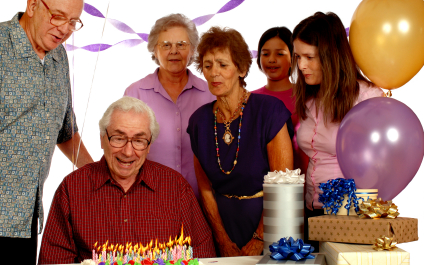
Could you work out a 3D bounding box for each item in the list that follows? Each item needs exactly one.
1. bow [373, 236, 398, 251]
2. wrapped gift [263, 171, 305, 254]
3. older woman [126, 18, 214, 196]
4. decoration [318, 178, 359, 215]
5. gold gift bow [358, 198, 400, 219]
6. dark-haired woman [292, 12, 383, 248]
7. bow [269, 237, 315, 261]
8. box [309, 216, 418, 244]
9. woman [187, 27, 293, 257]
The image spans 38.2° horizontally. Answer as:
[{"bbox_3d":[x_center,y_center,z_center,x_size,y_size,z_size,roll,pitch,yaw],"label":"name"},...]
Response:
[{"bbox_3d":[0.471,0.298,1.660,0.065,0.040,0.065,0,-4,0],"label":"bow"},{"bbox_3d":[0.219,0.254,1.860,0.127,0.282,0.127,0,-4,0],"label":"wrapped gift"},{"bbox_3d":[-0.168,0.339,2.580,0.450,1.680,0.300,0,-4,-7],"label":"older woman"},{"bbox_3d":[0.397,0.201,1.920,0.126,0.120,0.105,0,-4,6],"label":"decoration"},{"bbox_3d":[0.517,0.234,1.900,0.113,0.062,0.113,0,-4,0],"label":"gold gift bow"},{"bbox_3d":[0.455,0.363,2.240,0.440,1.590,0.400,-3,-5,37],"label":"dark-haired woman"},{"bbox_3d":[0.207,0.312,1.640,0.114,0.058,0.114,0,-4,0],"label":"bow"},{"bbox_3d":[0.484,0.303,1.945,0.271,0.068,0.232,-3,-5,36],"label":"box"},{"bbox_3d":[0.102,0.384,2.270,0.420,1.560,0.350,-1,-4,20],"label":"woman"}]

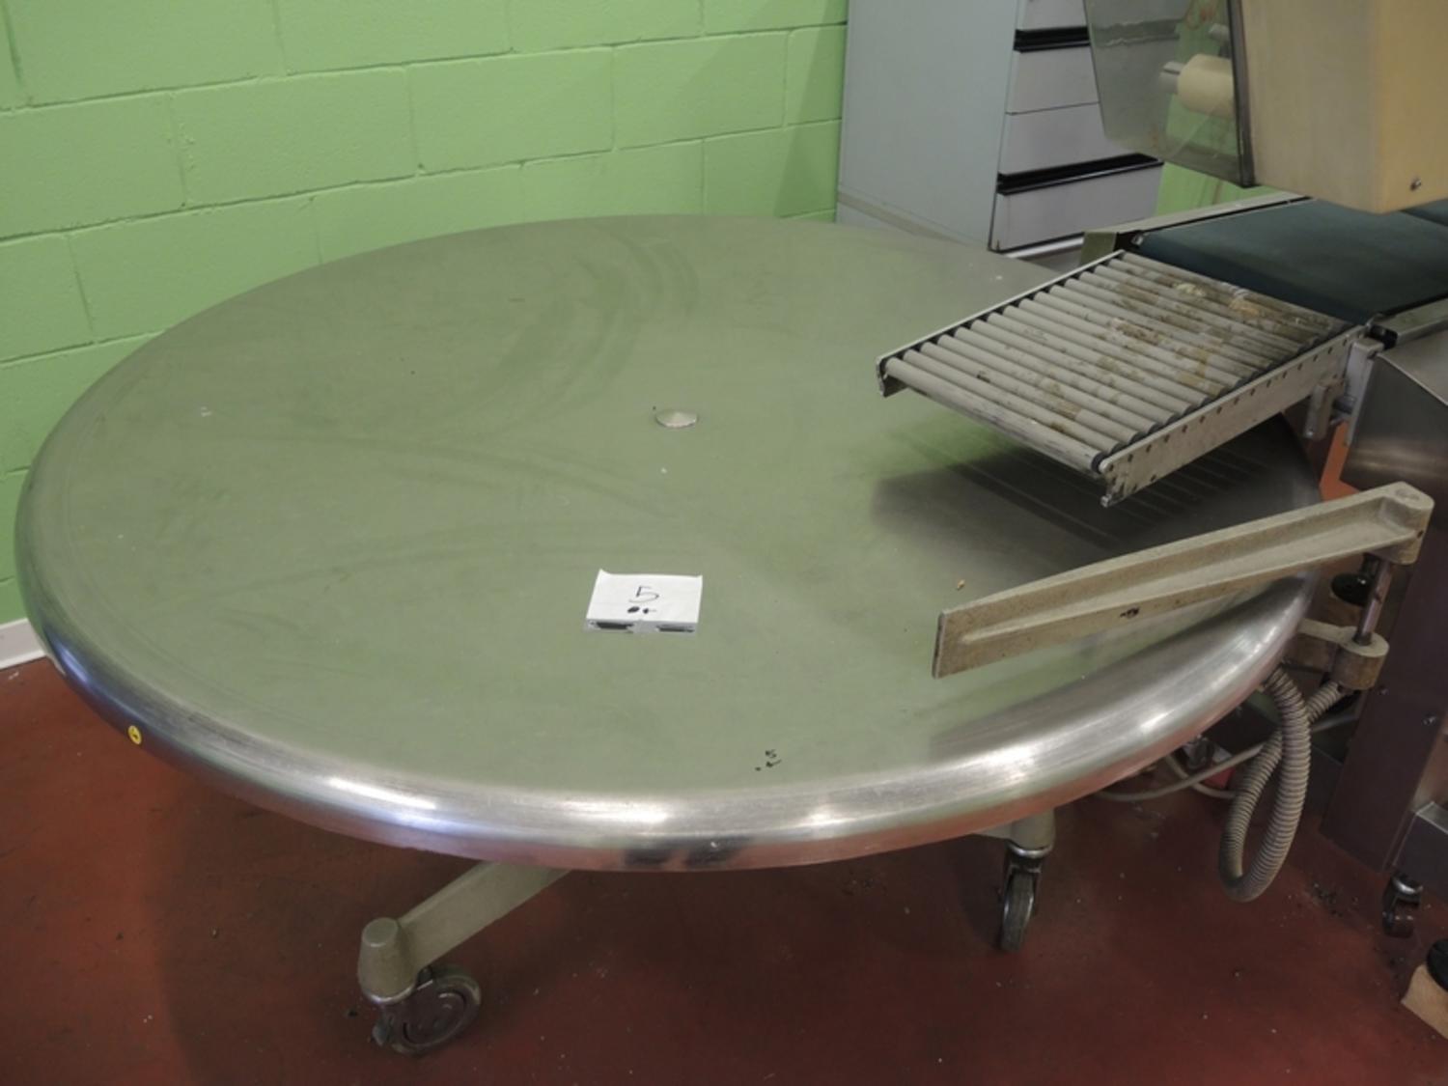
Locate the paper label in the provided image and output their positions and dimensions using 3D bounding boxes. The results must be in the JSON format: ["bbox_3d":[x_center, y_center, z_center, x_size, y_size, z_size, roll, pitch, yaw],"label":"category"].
[{"bbox_3d":[-0.071,0.055,1.079,0.100,0.011,0.083,2,32,3],"label":"paper label"}]

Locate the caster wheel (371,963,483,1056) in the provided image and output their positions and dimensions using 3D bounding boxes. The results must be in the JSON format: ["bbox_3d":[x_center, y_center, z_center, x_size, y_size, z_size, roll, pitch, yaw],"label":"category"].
[{"bbox_3d":[-0.379,0.594,1.487,0.142,0.138,0.050,-21,37,-30],"label":"caster wheel"}]

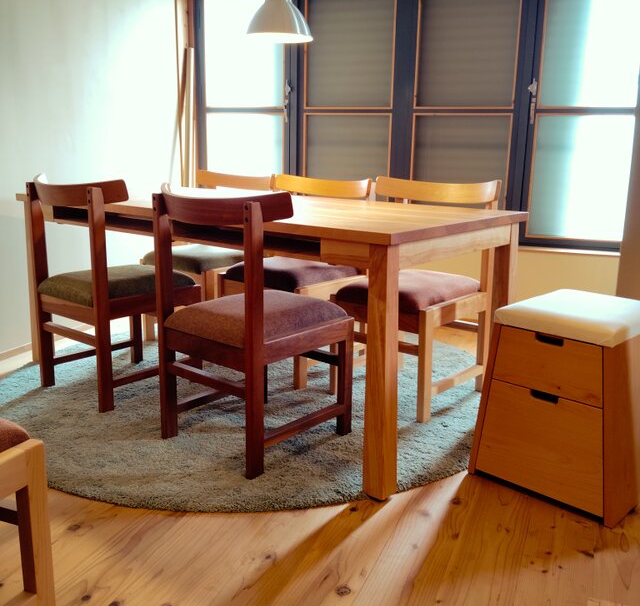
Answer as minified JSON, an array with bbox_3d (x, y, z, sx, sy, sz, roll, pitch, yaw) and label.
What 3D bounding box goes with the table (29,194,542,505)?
[{"bbox_3d":[-0.270,-0.023,2.624,1.809,0.715,0.831,11,16,38],"label":"table"}]

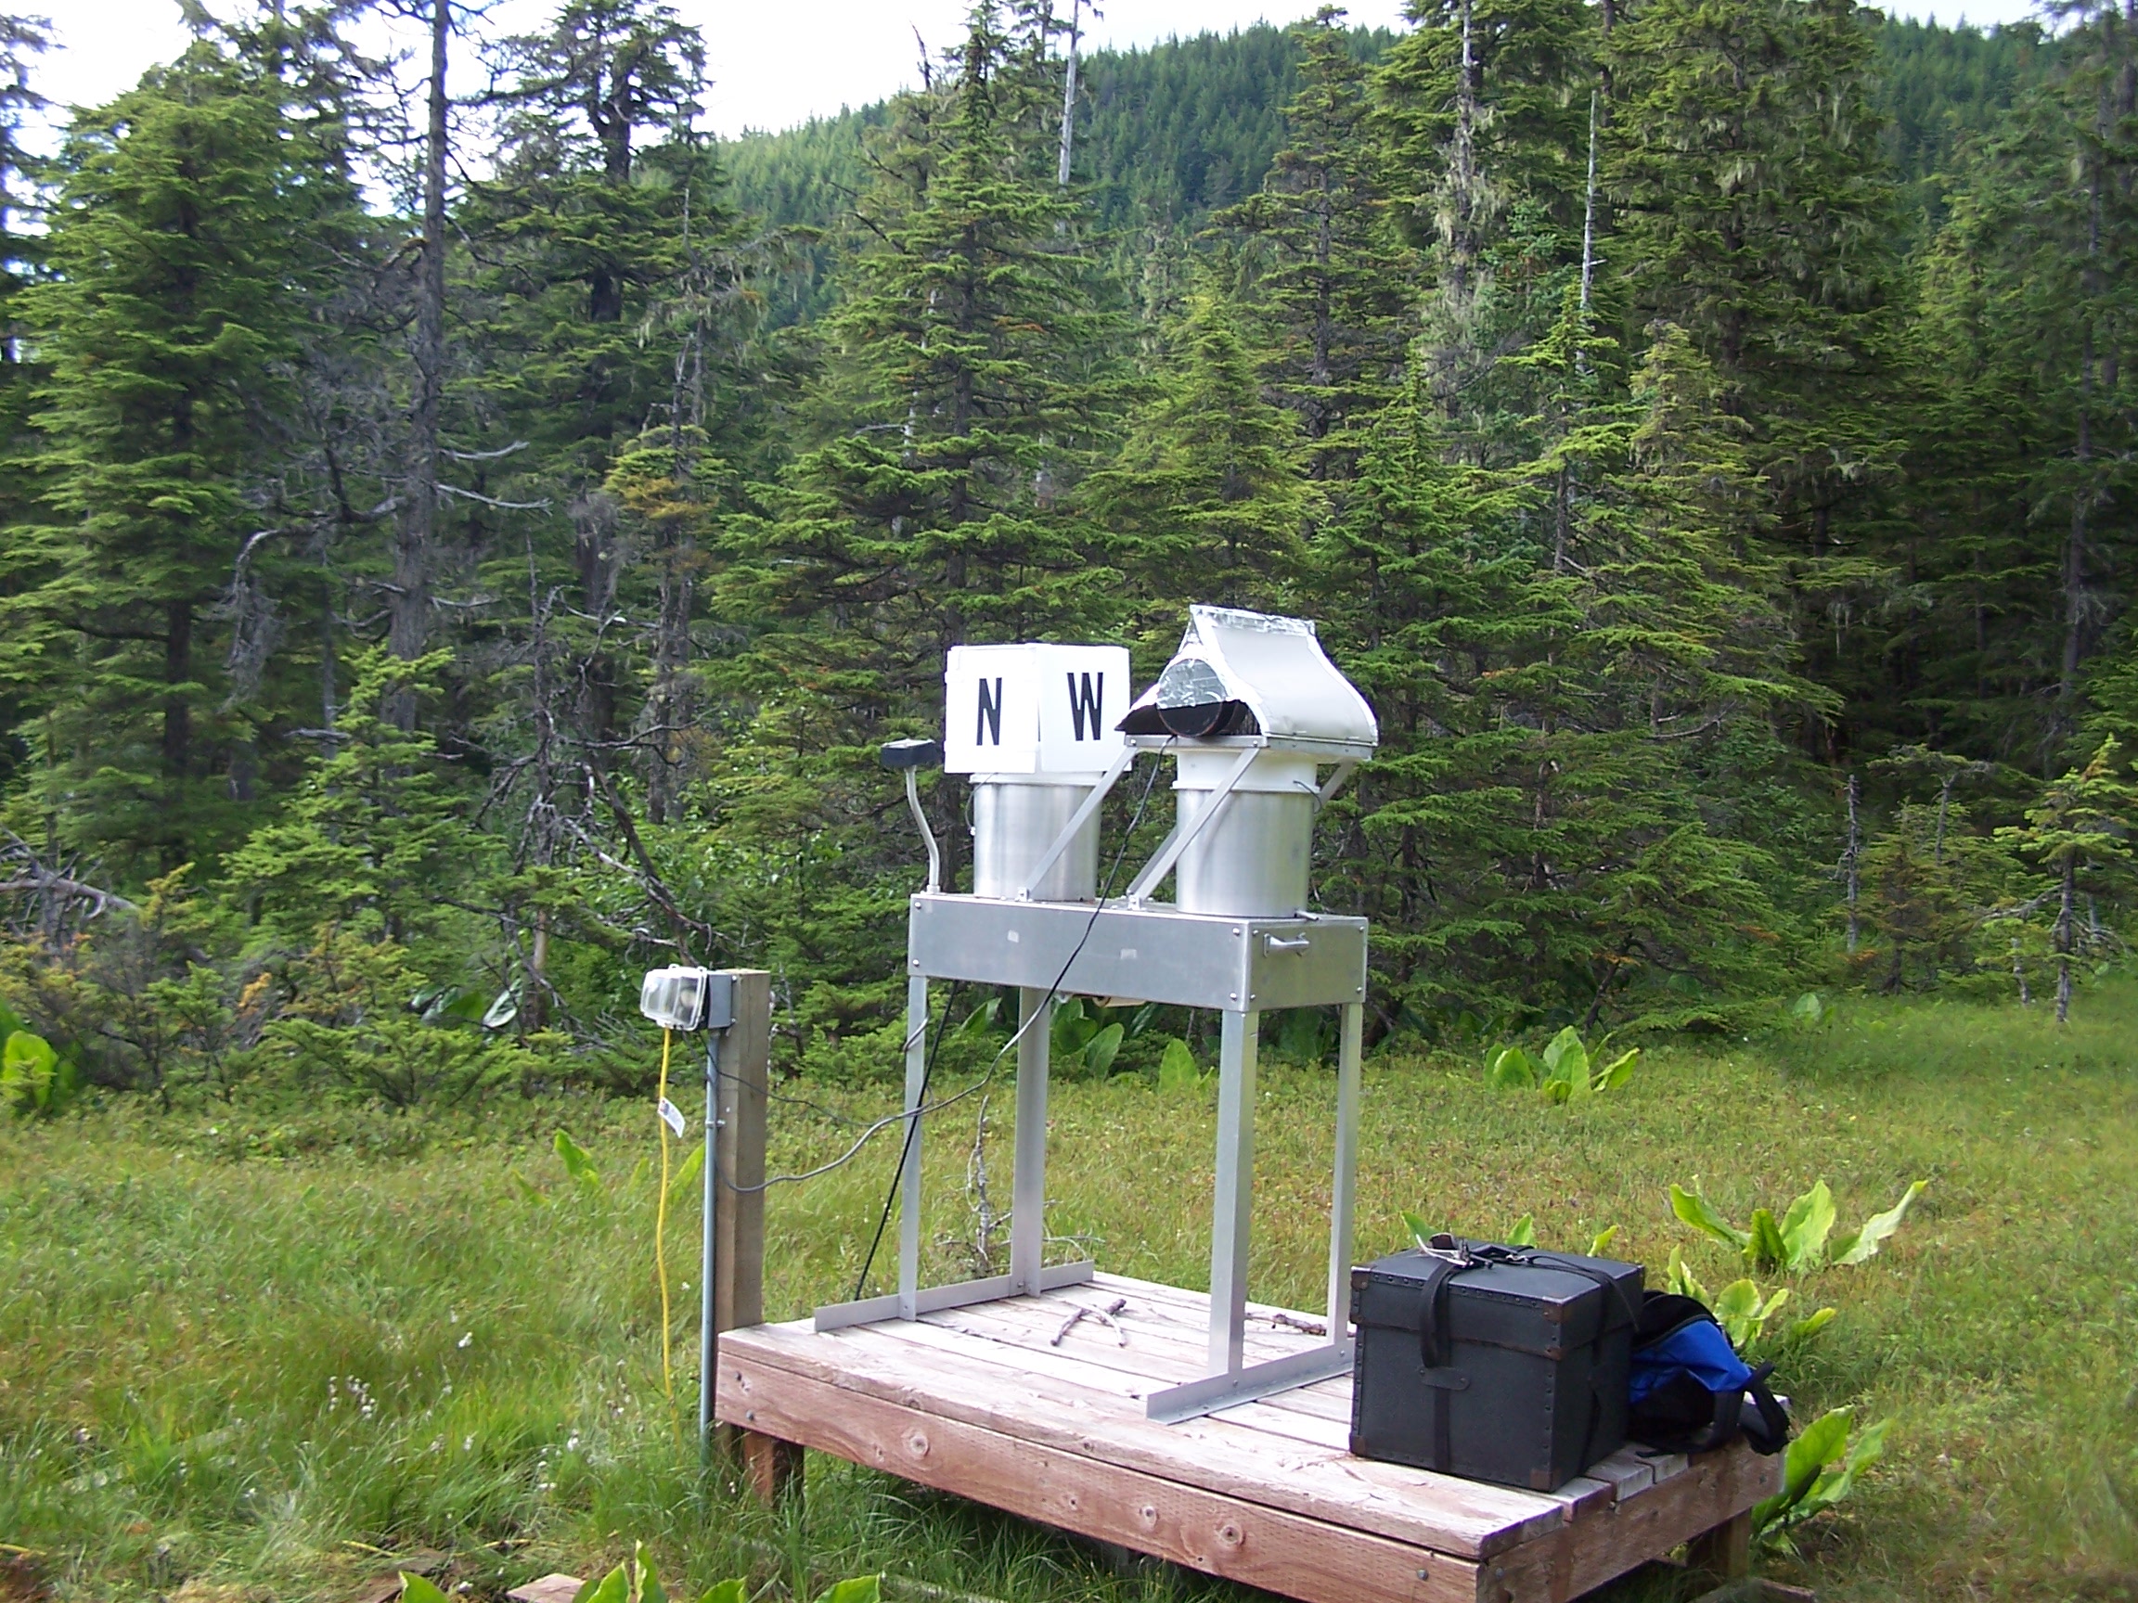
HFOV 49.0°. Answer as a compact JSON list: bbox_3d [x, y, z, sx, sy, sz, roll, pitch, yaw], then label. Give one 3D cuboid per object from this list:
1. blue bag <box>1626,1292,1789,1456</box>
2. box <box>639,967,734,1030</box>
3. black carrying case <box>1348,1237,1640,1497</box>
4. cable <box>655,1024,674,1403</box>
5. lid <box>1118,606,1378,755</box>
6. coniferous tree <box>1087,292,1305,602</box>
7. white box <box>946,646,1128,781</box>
[{"bbox_3d":[1.206,1.100,4.634,0.320,0.260,0.400,3,0,40],"label":"blue bag"},{"bbox_3d":[-0.818,0.422,5.020,0.115,0.140,0.155,3,0,40],"label":"box"},{"bbox_3d":[0.797,1.034,4.366,0.405,0.340,0.405,3,0,33],"label":"black carrying case"},{"bbox_3d":[-0.859,0.886,4.990,0.040,0.830,0.035,3,0,40],"label":"cable"},{"bbox_3d":[0.385,-0.251,4.935,0.370,0.290,0.445,3,0,38],"label":"lid"},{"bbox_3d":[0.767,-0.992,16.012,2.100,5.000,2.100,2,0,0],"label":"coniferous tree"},{"bbox_3d":[-0.065,-0.205,5.284,0.290,0.285,0.295,3,0,44],"label":"white box"}]

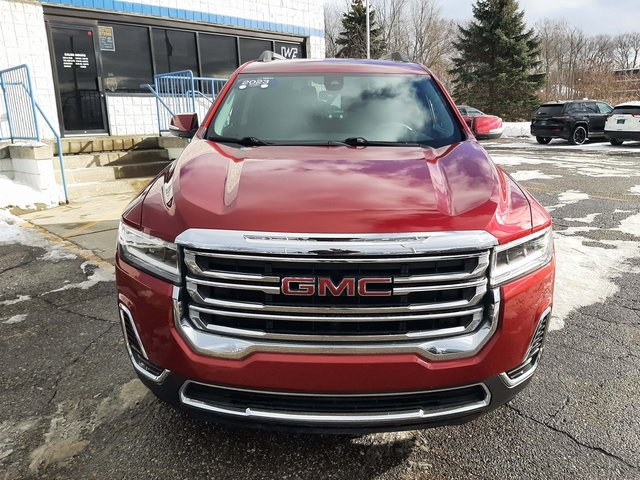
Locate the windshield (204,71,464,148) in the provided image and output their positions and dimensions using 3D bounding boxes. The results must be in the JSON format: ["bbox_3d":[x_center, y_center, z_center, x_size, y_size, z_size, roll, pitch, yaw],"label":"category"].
[{"bbox_3d":[0.104,-0.816,3.020,1.540,0.170,0.900,1,45,2],"label":"windshield"}]

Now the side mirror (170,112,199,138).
[{"bbox_3d":[-0.880,-0.724,3.100,0.220,0.170,0.160,1,15,2],"label":"side mirror"}]

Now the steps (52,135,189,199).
[{"bbox_3d":[-3.441,-1.290,8.224,2.100,0.750,1.450,-13,20,-39],"label":"steps"}]

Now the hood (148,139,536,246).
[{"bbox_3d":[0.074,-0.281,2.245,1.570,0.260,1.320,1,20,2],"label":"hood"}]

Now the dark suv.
[{"bbox_3d":[11.695,-5.242,21.581,4.900,1.780,1.960,-10,18,-32],"label":"dark suv"}]

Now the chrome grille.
[{"bbox_3d":[0.052,0.186,1.679,1.170,0.440,0.200,1,15,2],"label":"chrome grille"}]

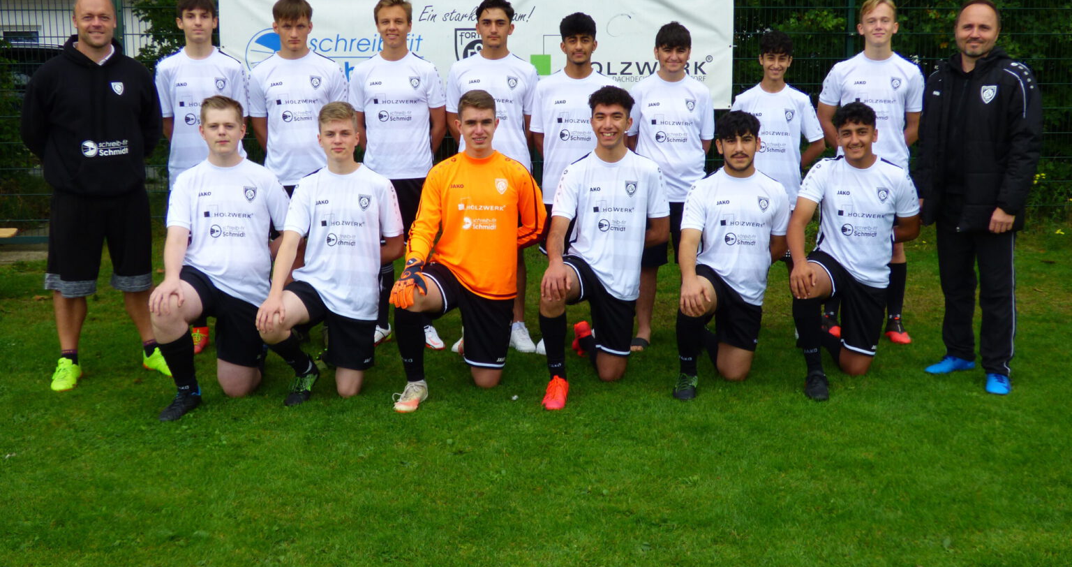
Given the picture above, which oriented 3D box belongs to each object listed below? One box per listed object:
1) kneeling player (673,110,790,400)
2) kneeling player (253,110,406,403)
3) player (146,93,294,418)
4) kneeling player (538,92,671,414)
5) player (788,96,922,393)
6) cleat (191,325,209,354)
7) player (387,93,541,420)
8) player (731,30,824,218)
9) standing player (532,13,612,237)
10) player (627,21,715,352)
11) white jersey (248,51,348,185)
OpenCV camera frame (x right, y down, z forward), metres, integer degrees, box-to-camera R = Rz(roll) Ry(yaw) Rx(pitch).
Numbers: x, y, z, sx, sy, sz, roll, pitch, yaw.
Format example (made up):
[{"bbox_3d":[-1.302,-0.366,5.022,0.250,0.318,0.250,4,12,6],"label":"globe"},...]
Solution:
[{"bbox_3d":[0.859,-0.170,5.471,0.550,1.209,0.850,0,9,3],"label":"kneeling player"},{"bbox_3d":[-0.861,-0.169,5.374,0.580,1.258,0.740,0,9,0],"label":"kneeling player"},{"bbox_3d":[-1.301,-0.155,5.204,0.520,1.289,0.880,-1,9,-2],"label":"player"},{"bbox_3d":[0.302,-0.211,5.436,0.586,1.344,0.973,0,10,0],"label":"kneeling player"},{"bbox_3d":[1.436,-0.197,5.561,0.625,1.266,0.953,1,10,8],"label":"player"},{"bbox_3d":[-1.736,0.281,6.177,0.105,0.115,0.285,0,9,3],"label":"cleat"},{"bbox_3d":[-0.287,-0.192,5.389,0.645,1.325,0.953,-1,10,-3],"label":"player"},{"bbox_3d":[1.230,-0.488,6.225,0.479,1.586,0.360,2,10,13],"label":"player"},{"bbox_3d":[0.205,-0.499,6.060,0.471,1.673,0.360,0,9,2],"label":"standing player"},{"bbox_3d":[0.691,-0.493,6.163,0.457,1.647,0.367,1,10,4],"label":"player"},{"bbox_3d":[-1.206,-0.843,6.122,0.506,0.667,0.278,-2,10,-8],"label":"white jersey"}]

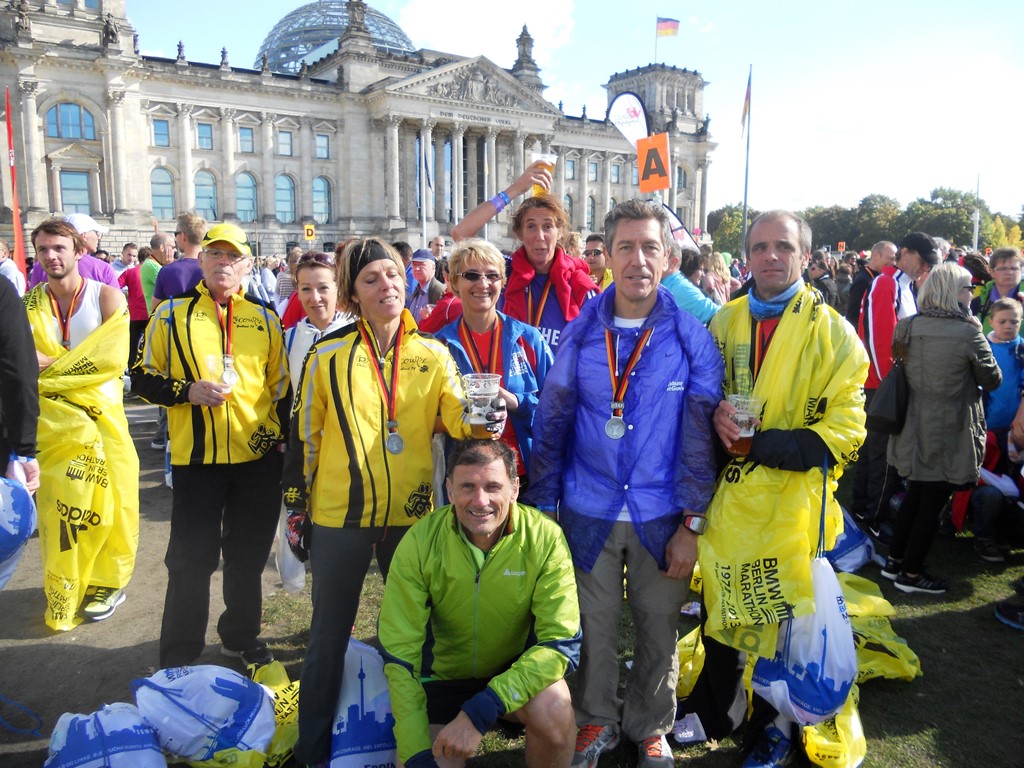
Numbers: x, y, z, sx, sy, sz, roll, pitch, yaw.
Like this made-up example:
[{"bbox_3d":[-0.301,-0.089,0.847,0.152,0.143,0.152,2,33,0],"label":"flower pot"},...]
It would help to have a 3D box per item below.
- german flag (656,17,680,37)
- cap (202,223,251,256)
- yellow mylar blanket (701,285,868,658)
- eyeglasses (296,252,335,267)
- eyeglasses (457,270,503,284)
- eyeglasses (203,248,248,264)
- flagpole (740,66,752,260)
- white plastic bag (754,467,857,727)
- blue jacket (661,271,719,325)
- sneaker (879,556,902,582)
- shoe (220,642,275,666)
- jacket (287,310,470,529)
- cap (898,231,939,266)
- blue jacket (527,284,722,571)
[{"bbox_3d":[34.983,-79.802,178.537,5.000,3.600,1.000,1,8,6],"label":"german flag"},{"bbox_3d":[-1.026,-0.525,2.880,0.175,0.125,0.250,1,12,-27],"label":"cap"},{"bbox_3d":[0.792,0.235,2.330,0.500,1.040,0.420,4,9,30],"label":"yellow mylar blanket"},{"bbox_3d":[-0.709,-0.451,2.895,0.145,0.050,0.130,5,-29,-10],"label":"eyeglasses"},{"bbox_3d":[-0.095,-0.323,2.420,0.140,0.042,0.130,-2,8,-12],"label":"eyeglasses"},{"bbox_3d":[-0.971,-0.432,2.706,0.148,0.045,0.140,7,5,-12],"label":"eyeglasses"},{"bbox_3d":[31.753,-28.169,108.109,0.500,28.310,0.500,0,8,0],"label":"flagpole"},{"bbox_3d":[0.829,0.600,2.277,0.270,0.770,0.200,-1,8,-8],"label":"white plastic bag"},{"bbox_3d":[0.750,-0.192,3.760,0.550,0.720,0.350,-2,8,-11],"label":"blue jacket"},{"bbox_3d":[1.948,0.905,3.896,0.265,0.110,0.100,5,10,33],"label":"sneaker"},{"bbox_3d":[-1.005,1.028,3.035,0.265,0.105,0.100,6,10,34],"label":"shoe"},{"bbox_3d":[-0.354,0.086,2.120,0.480,0.560,0.380,-4,9,-20],"label":"jacket"},{"bbox_3d":[2.083,-0.694,4.093,0.250,0.135,0.175,30,21,23],"label":"cap"},{"bbox_3d":[0.314,0.123,2.331,0.540,0.810,0.350,1,8,6],"label":"blue jacket"}]

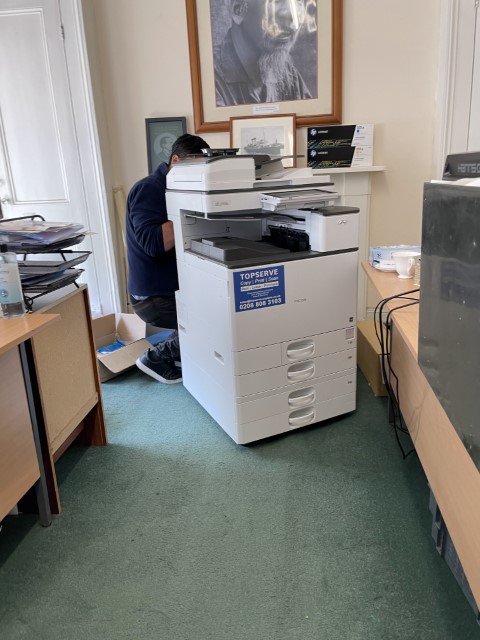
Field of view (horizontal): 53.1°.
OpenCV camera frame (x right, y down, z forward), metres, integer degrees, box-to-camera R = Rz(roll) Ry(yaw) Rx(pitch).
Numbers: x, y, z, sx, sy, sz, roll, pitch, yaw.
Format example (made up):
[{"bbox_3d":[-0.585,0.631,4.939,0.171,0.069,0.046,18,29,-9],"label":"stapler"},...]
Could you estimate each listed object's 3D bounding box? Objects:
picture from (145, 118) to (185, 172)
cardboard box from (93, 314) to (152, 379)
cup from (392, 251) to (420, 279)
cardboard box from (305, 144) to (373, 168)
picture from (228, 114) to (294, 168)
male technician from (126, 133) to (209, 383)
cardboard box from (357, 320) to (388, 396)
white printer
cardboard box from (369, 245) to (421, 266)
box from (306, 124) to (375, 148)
[{"bbox_3d":[-0.477,-1.130,3.139,0.270,0.367,0.020,-2,6,5],"label":"picture"},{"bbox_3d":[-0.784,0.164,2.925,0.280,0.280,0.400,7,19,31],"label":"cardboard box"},{"bbox_3d":[0.555,-0.179,1.607,0.096,0.074,0.096,-3,16,1],"label":"cup"},{"bbox_3d":[0.618,-1.011,2.997,0.395,0.118,0.130,-2,16,5],"label":"cardboard box"},{"bbox_3d":[0.154,-1.136,3.092,0.419,0.337,0.020,-2,6,5],"label":"picture"},{"bbox_3d":[-0.341,-0.369,2.783,0.620,1.336,0.500,0,16,10],"label":"male technician"},{"bbox_3d":[0.822,0.198,2.601,0.290,0.225,0.500,-3,16,2],"label":"cardboard box"},{"bbox_3d":[0.089,-0.143,2.230,0.595,1.160,0.700,-10,17,-23],"label":"white printer"},{"bbox_3d":[0.620,-0.261,1.861,0.215,0.085,0.110,-1,16,9],"label":"cardboard box"},{"bbox_3d":[0.618,-1.136,2.997,0.395,0.118,0.130,-2,16,5],"label":"box"}]

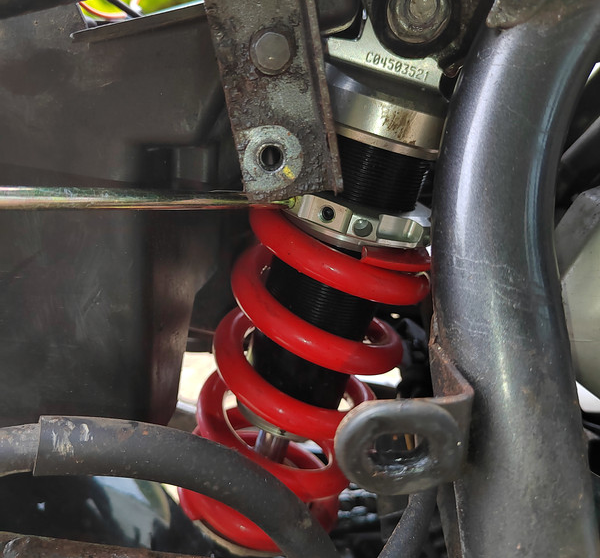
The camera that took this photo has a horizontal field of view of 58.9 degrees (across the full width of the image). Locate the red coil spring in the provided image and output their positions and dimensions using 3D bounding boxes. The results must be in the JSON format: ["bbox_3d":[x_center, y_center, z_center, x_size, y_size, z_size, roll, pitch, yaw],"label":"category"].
[{"bbox_3d":[0.001,0.035,0.226,0.076,0.129,0.076,18,18,0],"label":"red coil spring"}]

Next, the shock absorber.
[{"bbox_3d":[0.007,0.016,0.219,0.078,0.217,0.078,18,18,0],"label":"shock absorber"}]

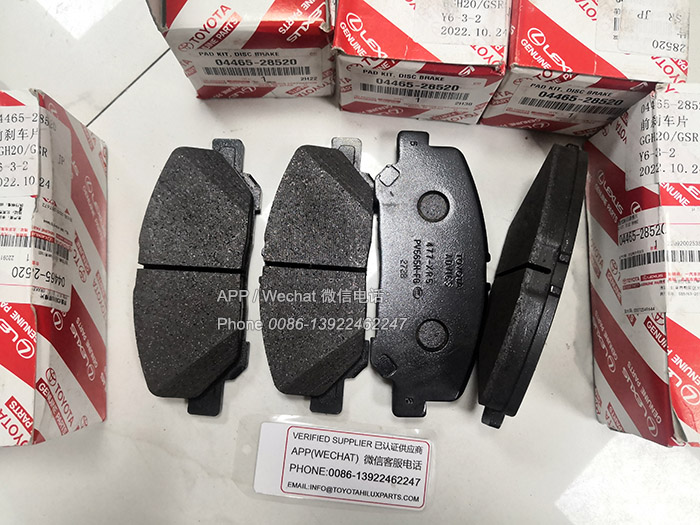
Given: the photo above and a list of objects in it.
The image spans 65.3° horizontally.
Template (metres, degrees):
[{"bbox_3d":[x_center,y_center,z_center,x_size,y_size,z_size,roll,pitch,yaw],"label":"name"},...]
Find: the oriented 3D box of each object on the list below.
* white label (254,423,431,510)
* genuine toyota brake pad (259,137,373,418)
[{"bbox_3d":[-0.004,0.109,0.293,0.093,0.002,0.037,6,81,0],"label":"white label"},{"bbox_3d":[-0.017,0.003,0.301,0.062,0.018,0.155,4,81,0],"label":"genuine toyota brake pad"}]

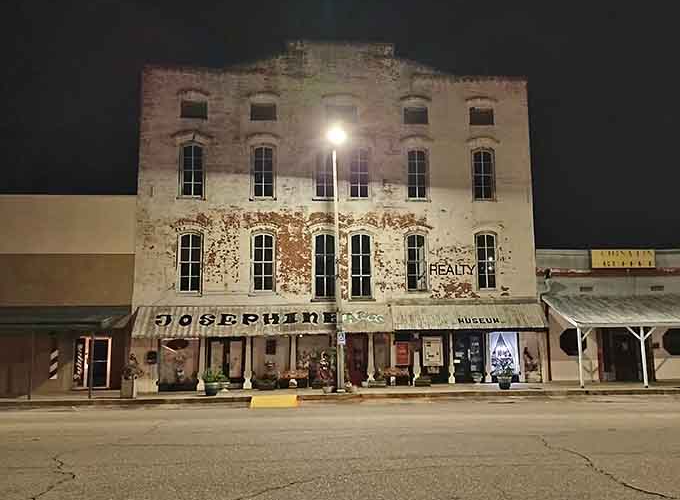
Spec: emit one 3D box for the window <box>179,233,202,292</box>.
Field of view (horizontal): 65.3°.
[{"bbox_3d":[-6.418,0.537,22.771,1.012,2.500,0.200,0,-7,-4],"label":"window"}]

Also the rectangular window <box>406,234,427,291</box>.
[{"bbox_3d":[3.298,0.535,22.721,0.914,2.501,0.180,0,-8,-5],"label":"rectangular window"}]

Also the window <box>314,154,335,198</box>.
[{"bbox_3d":[-0.637,-3.241,22.919,0.930,2.182,0.180,0,-8,-5],"label":"window"}]

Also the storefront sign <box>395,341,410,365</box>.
[{"bbox_3d":[2.615,4.312,22.100,0.654,0.983,0.060,0,-8,-5],"label":"storefront sign"}]

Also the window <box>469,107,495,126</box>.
[{"bbox_3d":[6.541,-6.171,24.517,1.230,0.864,0.200,0,-7,-4],"label":"window"}]

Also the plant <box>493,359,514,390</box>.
[{"bbox_3d":[6.638,5.054,21.533,0.888,1.193,0.888,0,-7,-4],"label":"plant"}]

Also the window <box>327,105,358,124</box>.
[{"bbox_3d":[0.112,-6.120,23.779,1.444,0.933,0.180,0,-7,-6],"label":"window"}]

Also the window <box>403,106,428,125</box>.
[{"bbox_3d":[3.457,-6.159,24.288,1.207,0.951,0.200,0,-7,-4],"label":"window"}]

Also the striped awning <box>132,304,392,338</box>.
[{"bbox_3d":[-2.976,2.849,21.451,10.246,1.198,0.750,0,-8,-5],"label":"striped awning"}]

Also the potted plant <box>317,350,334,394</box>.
[{"bbox_3d":[-0.546,4.695,20.330,0.678,1.626,0.620,0,-7,-6],"label":"potted plant"}]

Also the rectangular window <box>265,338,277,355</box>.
[{"bbox_3d":[-2.941,4.109,22.526,0.484,0.733,0.120,0,-7,-6],"label":"rectangular window"}]

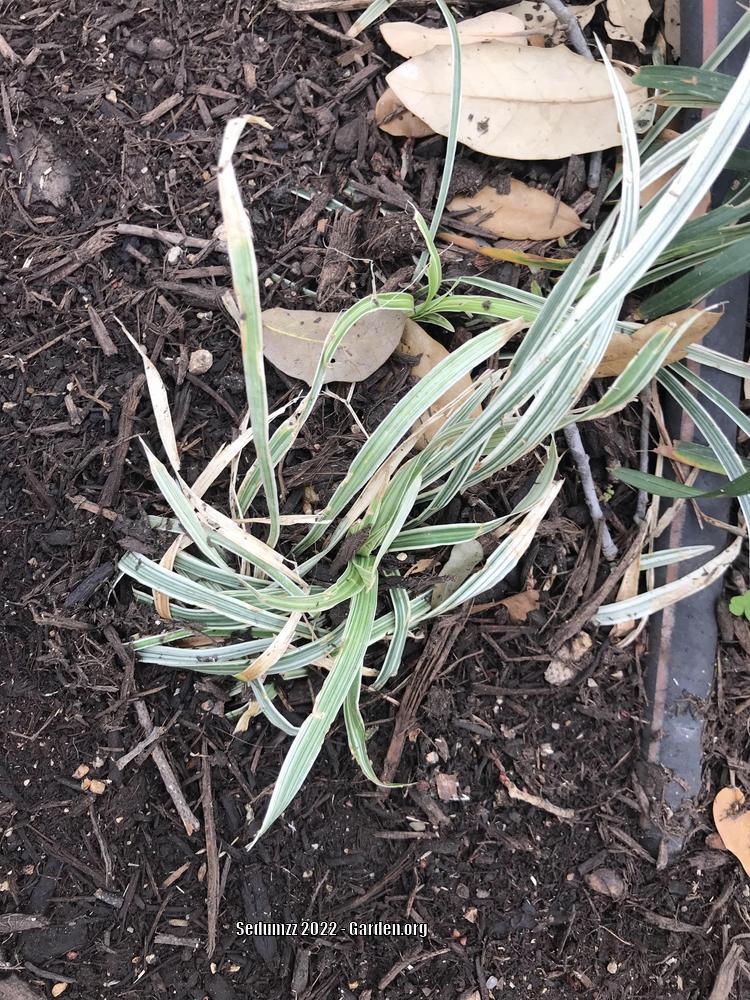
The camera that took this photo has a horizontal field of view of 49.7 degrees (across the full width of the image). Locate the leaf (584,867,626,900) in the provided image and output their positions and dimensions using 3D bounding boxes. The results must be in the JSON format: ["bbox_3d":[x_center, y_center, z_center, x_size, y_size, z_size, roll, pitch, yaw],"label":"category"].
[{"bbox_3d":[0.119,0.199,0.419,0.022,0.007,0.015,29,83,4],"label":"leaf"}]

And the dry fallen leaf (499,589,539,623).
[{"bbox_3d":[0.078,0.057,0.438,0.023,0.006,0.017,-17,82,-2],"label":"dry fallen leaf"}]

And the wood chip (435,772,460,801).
[{"bbox_3d":[0.036,0.142,0.399,0.011,0.004,0.012,-2,79,-2],"label":"wood chip"}]

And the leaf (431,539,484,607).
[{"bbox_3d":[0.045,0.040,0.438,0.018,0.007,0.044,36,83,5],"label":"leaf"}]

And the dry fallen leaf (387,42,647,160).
[{"bbox_3d":[0.068,-0.193,0.391,0.127,0.014,0.057,3,82,0],"label":"dry fallen leaf"}]

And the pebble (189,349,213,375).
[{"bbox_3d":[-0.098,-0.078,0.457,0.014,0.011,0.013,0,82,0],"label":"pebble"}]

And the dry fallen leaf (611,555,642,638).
[{"bbox_3d":[0.114,0.042,0.366,0.009,0.009,0.040,14,82,2],"label":"dry fallen leaf"}]

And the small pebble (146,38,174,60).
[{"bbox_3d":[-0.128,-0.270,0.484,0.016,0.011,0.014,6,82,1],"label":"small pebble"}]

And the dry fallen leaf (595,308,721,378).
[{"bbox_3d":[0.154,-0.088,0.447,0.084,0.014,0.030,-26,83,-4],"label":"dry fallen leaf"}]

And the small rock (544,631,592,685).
[{"bbox_3d":[0.099,0.080,0.411,0.016,0.014,0.032,40,80,7],"label":"small rock"}]

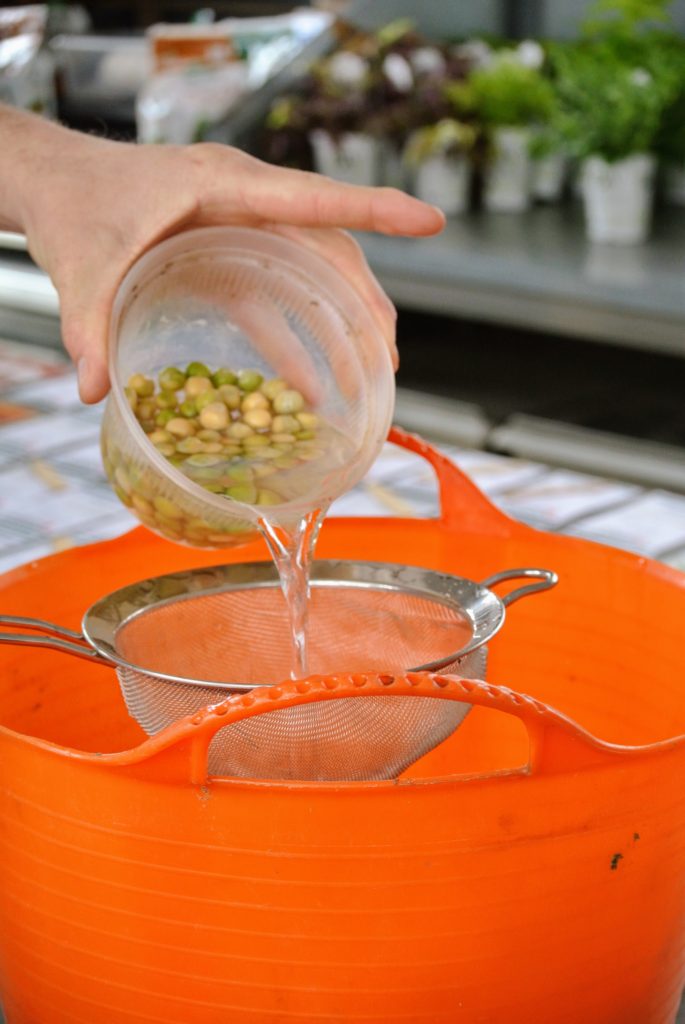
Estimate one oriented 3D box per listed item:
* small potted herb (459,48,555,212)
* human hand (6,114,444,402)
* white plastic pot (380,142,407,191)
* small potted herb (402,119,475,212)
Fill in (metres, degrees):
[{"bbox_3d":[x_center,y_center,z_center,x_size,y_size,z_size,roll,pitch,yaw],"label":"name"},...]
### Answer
[{"bbox_3d":[0.235,-0.546,3.380,0.135,0.225,0.135,0,12,0],"label":"small potted herb"},{"bbox_3d":[-0.052,-0.112,1.030,0.190,0.125,0.100,0,12,0],"label":"human hand"},{"bbox_3d":[0.080,-0.498,3.480,0.078,0.098,0.078,0,12,0],"label":"white plastic pot"},{"bbox_3d":[0.138,-0.490,3.350,0.105,0.135,0.105,0,12,0],"label":"small potted herb"}]

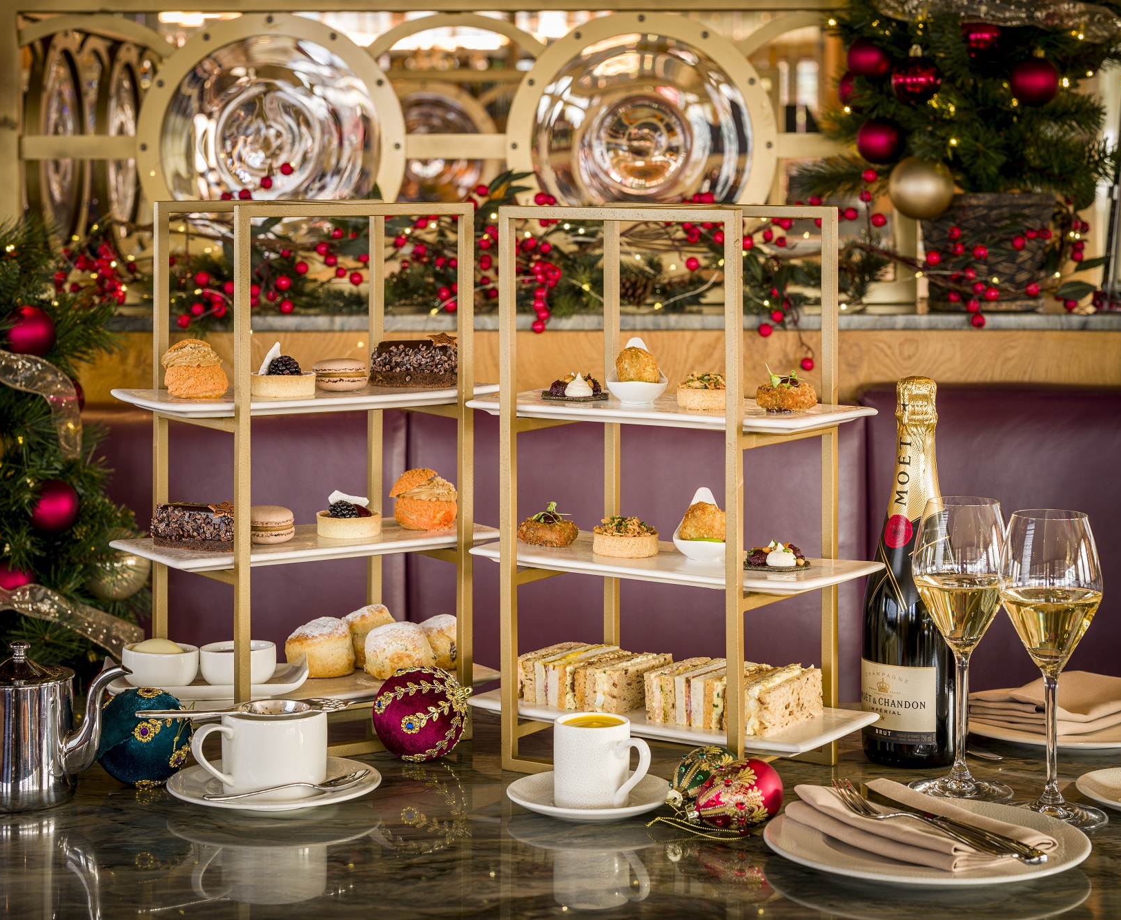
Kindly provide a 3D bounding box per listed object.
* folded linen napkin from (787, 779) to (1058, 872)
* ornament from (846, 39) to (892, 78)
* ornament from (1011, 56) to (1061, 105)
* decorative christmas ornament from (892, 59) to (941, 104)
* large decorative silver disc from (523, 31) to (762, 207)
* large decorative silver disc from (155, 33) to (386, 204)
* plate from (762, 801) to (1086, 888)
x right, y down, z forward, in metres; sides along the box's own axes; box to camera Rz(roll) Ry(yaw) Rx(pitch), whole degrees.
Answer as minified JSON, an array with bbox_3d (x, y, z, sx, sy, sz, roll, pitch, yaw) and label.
[{"bbox_3d":[0.252,0.254,1.755,0.082,0.033,0.168,-6,9,-42],"label":"folded linen napkin"},{"bbox_3d":[0.379,-0.494,3.060,0.055,0.057,0.055,0,7,0],"label":"ornament"},{"bbox_3d":[0.544,-0.434,2.860,0.055,0.055,0.055,0,6,0],"label":"ornament"},{"bbox_3d":[0.424,-0.454,2.970,0.058,0.063,0.058,0,7,0],"label":"decorative christmas ornament"},{"bbox_3d":[0.095,-0.367,2.920,0.268,0.268,0.045,0,6,4],"label":"large decorative silver disc"},{"bbox_3d":[-0.343,-0.372,2.950,0.263,0.263,0.045,0,6,4],"label":"large decorative silver disc"},{"bbox_3d":[0.262,0.276,1.783,0.232,0.019,0.232,0,7,0],"label":"plate"}]

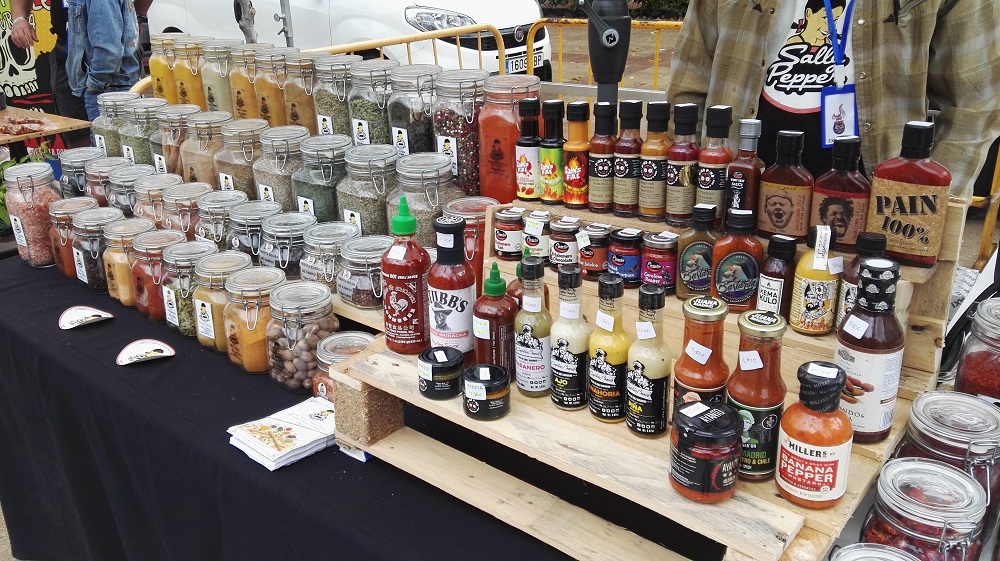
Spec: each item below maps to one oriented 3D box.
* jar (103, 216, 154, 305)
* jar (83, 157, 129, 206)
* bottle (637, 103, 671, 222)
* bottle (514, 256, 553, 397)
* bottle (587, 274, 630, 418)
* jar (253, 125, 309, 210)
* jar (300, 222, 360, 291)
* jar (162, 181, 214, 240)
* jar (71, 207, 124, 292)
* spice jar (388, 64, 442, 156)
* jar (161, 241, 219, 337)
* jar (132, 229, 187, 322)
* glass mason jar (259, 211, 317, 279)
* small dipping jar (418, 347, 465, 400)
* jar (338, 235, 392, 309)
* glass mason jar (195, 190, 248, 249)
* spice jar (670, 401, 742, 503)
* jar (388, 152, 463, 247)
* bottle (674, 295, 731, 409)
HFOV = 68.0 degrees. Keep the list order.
[{"bbox_3d":[-0.802,-0.042,1.630,0.108,0.172,0.108,11,21,32],"label":"jar"},{"bbox_3d":[-0.987,-0.242,1.883,0.104,0.108,0.104,15,25,38],"label":"jar"},{"bbox_3d":[0.232,-0.180,1.108,0.042,0.169,0.042,15,25,38],"label":"bottle"},{"bbox_3d":[0.041,0.056,0.920,0.047,0.173,0.047,-2,19,1],"label":"bottle"},{"bbox_3d":[0.127,0.077,0.856,0.047,0.171,0.047,0,19,0],"label":"bottle"},{"bbox_3d":[-0.436,-0.199,1.544,0.122,0.232,0.122,11,21,32],"label":"jar"},{"bbox_3d":[-0.299,-0.042,1.334,0.107,0.105,0.108,-1,17,0],"label":"jar"},{"bbox_3d":[-0.616,-0.120,1.486,0.101,0.110,0.106,0,22,0],"label":"jar"},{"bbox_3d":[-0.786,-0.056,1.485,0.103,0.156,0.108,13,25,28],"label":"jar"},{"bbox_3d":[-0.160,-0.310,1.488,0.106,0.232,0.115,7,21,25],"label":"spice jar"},{"bbox_3d":[-0.582,0.020,1.424,0.108,0.163,0.114,17,26,40],"label":"jar"},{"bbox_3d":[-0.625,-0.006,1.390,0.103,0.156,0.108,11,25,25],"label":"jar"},{"bbox_3d":[-0.390,-0.066,1.387,0.107,0.105,0.108,-1,17,0],"label":"glass mason jar"},{"bbox_3d":[-0.074,0.117,0.935,0.057,0.046,0.057,0,19,0],"label":"small dipping jar"},{"bbox_3d":[-0.227,-0.013,1.303,0.104,0.108,0.104,-1,19,0],"label":"jar"},{"bbox_3d":[-0.567,-0.128,1.536,0.106,0.099,0.113,-2,19,1],"label":"glass mason jar"},{"bbox_3d":[0.208,0.174,0.757,0.069,0.082,0.069,0,22,0],"label":"spice jar"},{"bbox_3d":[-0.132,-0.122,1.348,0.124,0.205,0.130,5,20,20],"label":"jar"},{"bbox_3d":[0.205,0.098,0.749,0.056,0.170,0.056,15,25,38],"label":"bottle"}]

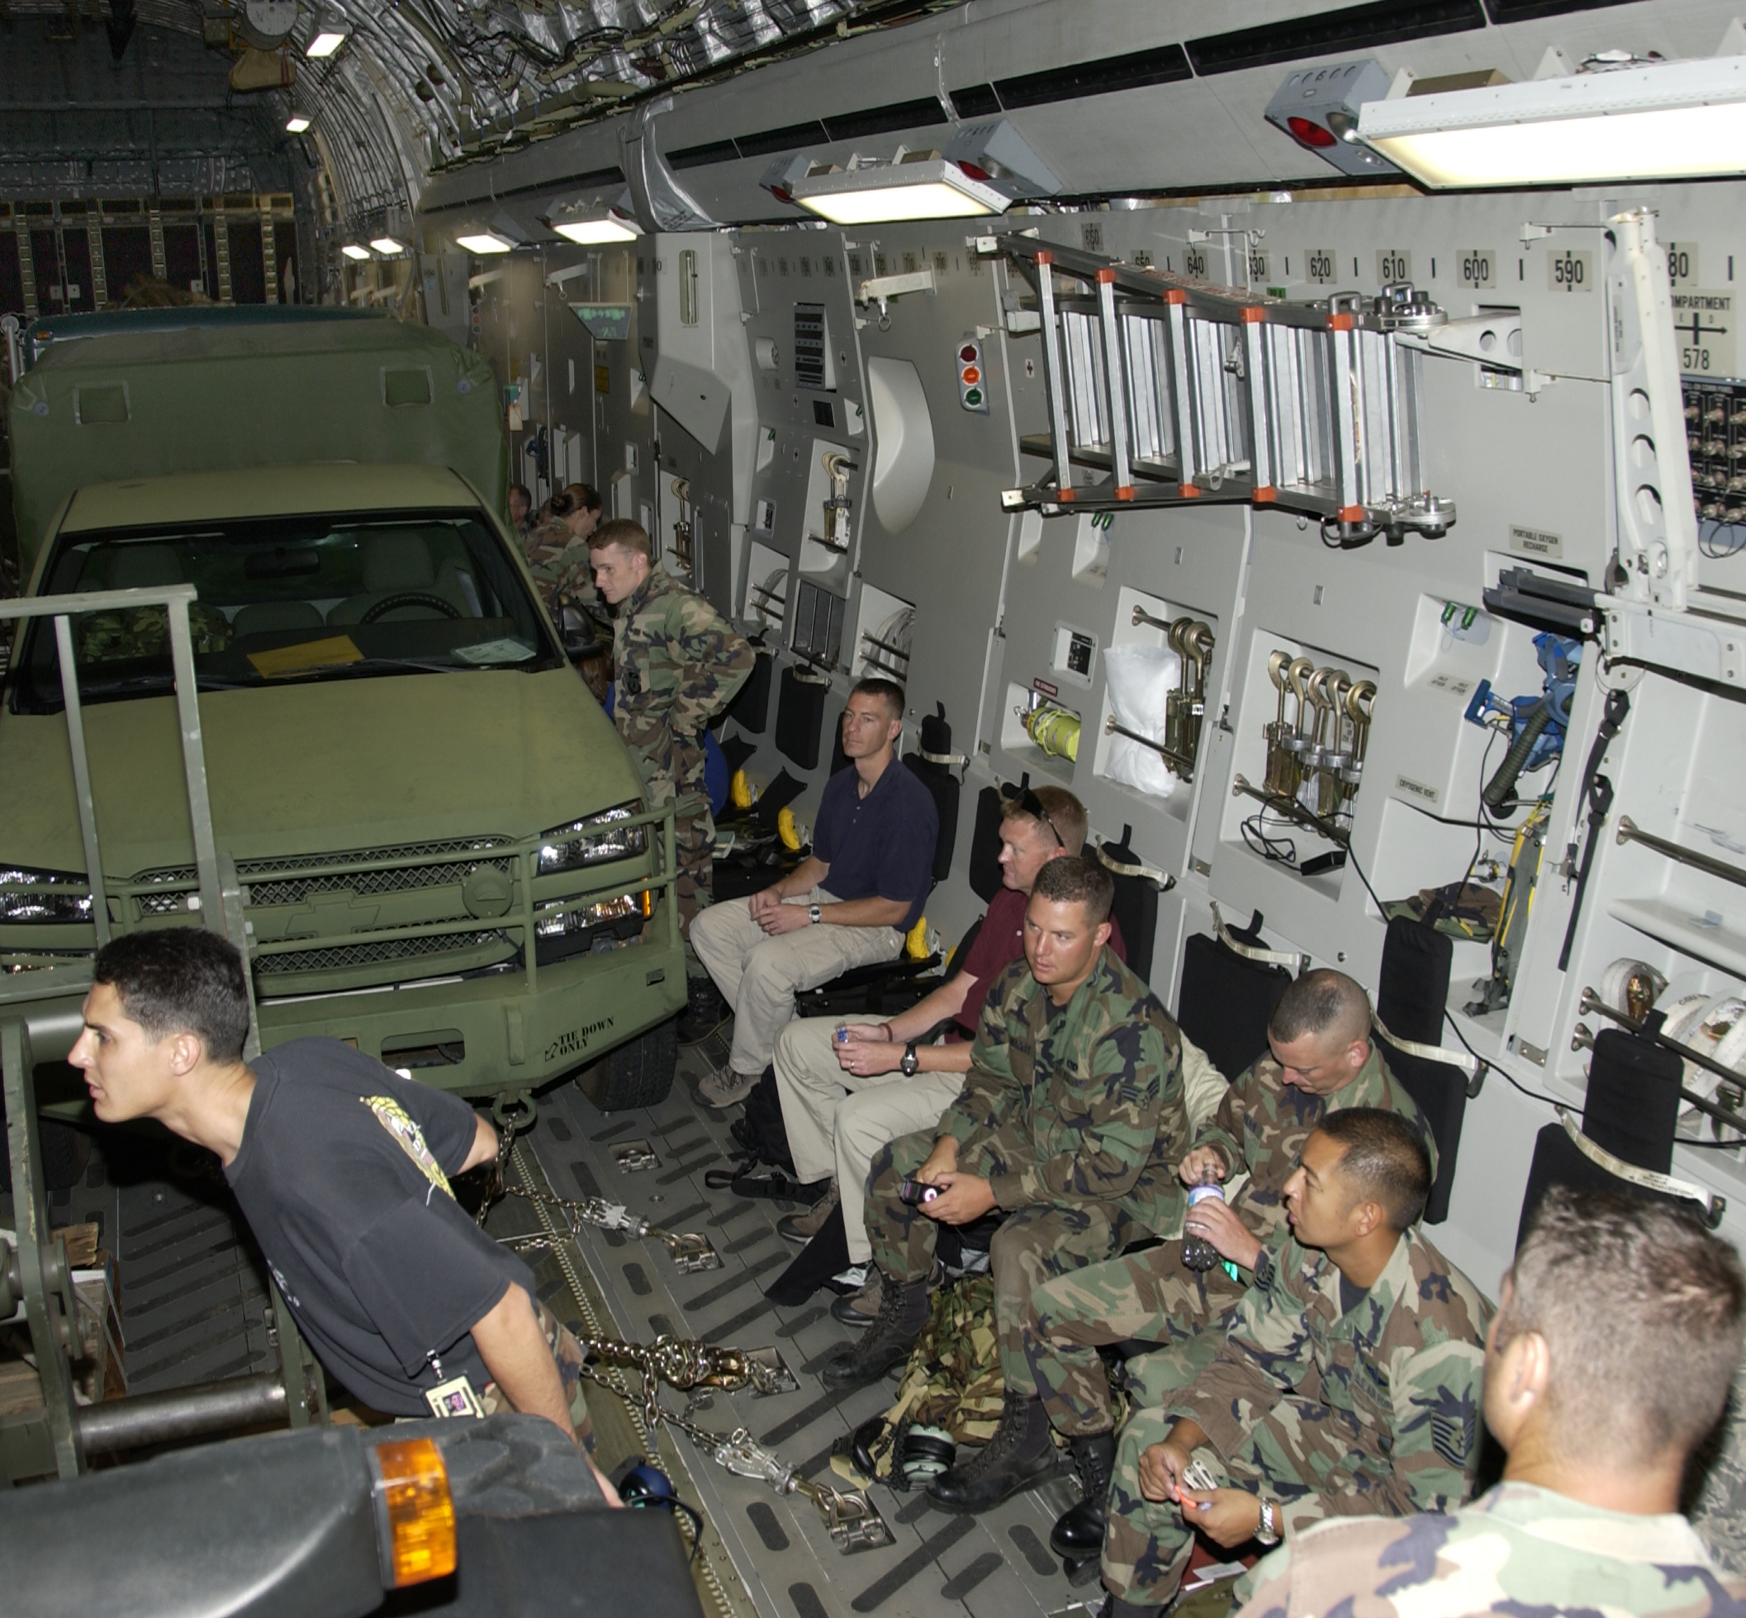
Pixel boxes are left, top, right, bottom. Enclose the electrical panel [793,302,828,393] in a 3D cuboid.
[{"bbox_3d":[-0.214,-1.770,7.078,0.060,0.310,0.320,-7,18,-21],"label":"electrical panel"}]

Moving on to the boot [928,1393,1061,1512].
[{"bbox_3d":[0.274,1.364,3.972,0.300,0.240,0.115,-6,18,-21],"label":"boot"}]

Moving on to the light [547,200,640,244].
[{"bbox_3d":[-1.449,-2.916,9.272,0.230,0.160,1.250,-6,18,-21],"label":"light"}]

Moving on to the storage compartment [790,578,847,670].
[{"bbox_3d":[-0.144,-0.731,7.294,0.180,0.280,0.510,2,15,-23],"label":"storage compartment"}]

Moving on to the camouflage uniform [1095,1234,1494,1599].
[{"bbox_3d":[0.866,1.145,3.543,0.750,0.850,0.600,-6,17,-18],"label":"camouflage uniform"}]

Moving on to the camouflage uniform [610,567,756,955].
[{"bbox_3d":[-0.617,-0.124,6.287,0.450,1.360,0.540,-8,18,-26],"label":"camouflage uniform"}]

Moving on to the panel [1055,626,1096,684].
[{"bbox_3d":[0.609,-0.456,5.433,0.060,0.150,0.240,1,15,-23],"label":"panel"}]

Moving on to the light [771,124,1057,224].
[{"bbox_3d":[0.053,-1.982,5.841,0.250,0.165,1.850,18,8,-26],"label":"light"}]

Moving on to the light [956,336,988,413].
[{"bbox_3d":[0.310,-1.365,5.850,0.105,0.240,0.060,3,21,26],"label":"light"}]

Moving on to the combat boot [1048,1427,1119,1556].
[{"bbox_3d":[0.462,1.382,3.946,0.115,0.250,0.300,10,19,30],"label":"combat boot"}]

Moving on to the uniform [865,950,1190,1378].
[{"bbox_3d":[0.378,0.758,4.122,0.720,0.950,0.630,-10,19,-33],"label":"uniform"}]

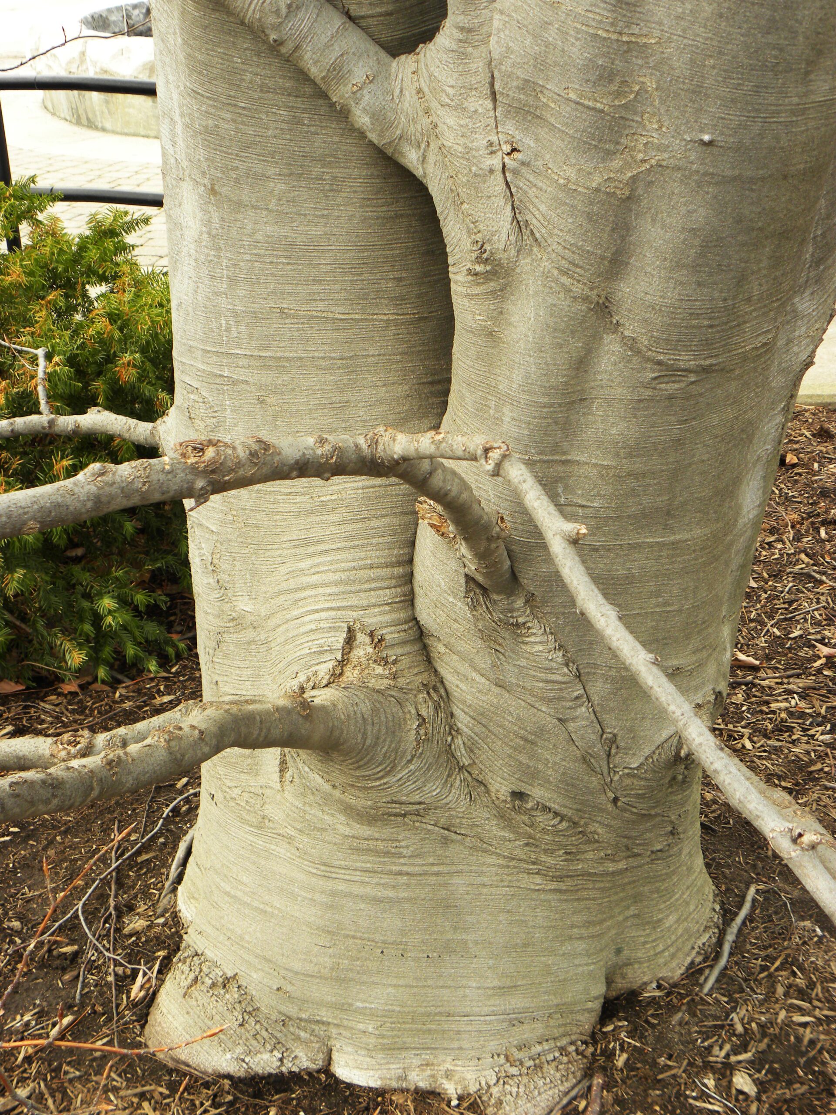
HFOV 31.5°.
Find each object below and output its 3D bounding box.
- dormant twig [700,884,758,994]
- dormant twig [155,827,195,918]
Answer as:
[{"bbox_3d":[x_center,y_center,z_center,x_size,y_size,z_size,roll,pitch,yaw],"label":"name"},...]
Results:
[{"bbox_3d":[0.477,0.579,2.268,0.024,0.021,0.248,11,28,24],"label":"dormant twig"},{"bbox_3d":[-0.397,0.508,2.435,0.030,0.026,0.249,2,25,5],"label":"dormant twig"}]

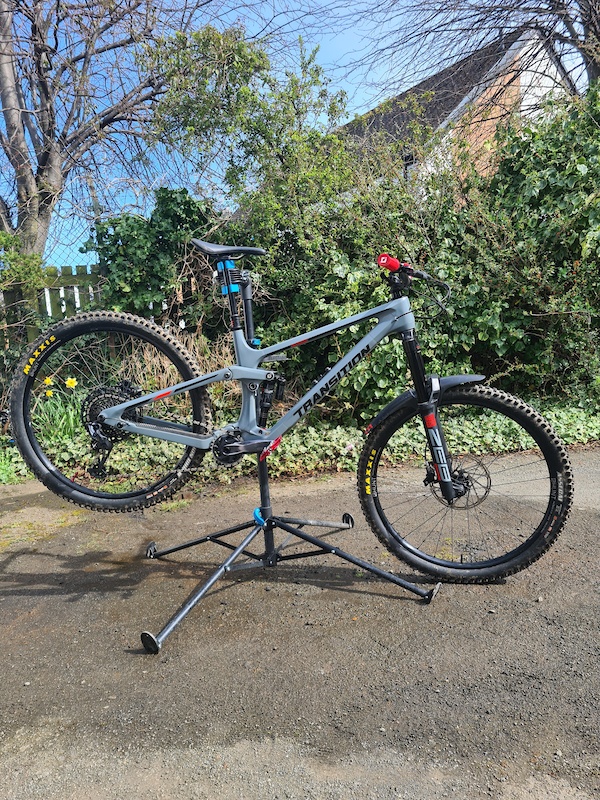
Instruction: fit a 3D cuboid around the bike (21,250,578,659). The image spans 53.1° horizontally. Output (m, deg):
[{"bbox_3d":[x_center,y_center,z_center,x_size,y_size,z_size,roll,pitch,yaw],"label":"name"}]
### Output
[{"bbox_3d":[-0.028,0.021,2.162,2.030,1.075,0.790,11,7,2],"label":"bike"}]

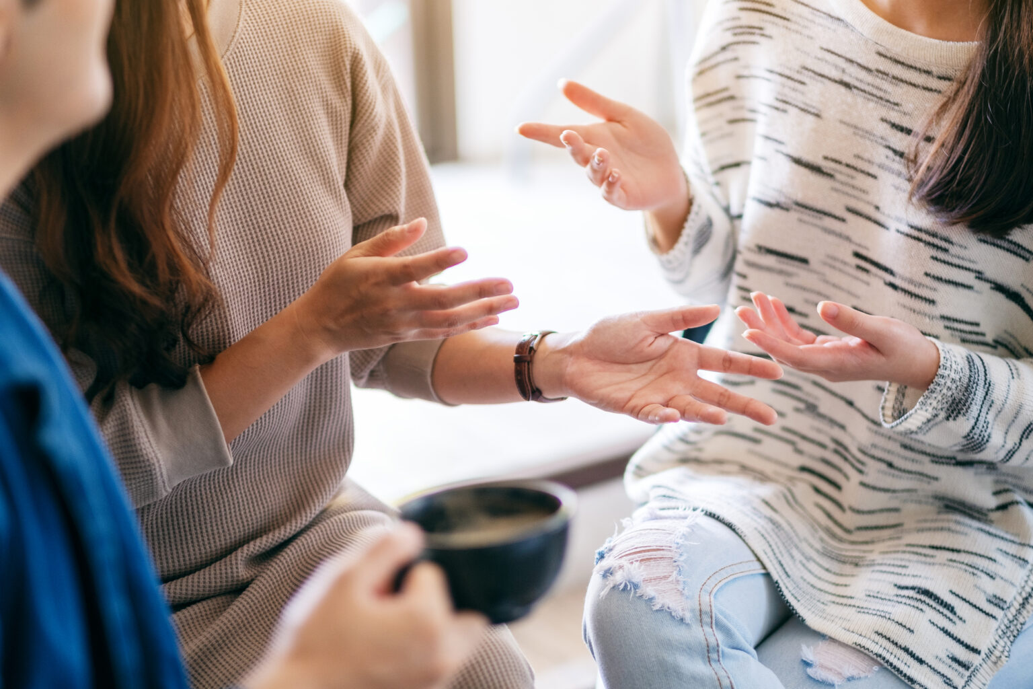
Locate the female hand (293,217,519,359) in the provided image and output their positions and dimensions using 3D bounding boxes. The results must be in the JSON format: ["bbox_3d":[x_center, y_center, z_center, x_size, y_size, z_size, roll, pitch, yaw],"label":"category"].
[{"bbox_3d":[-0.084,-0.044,1.830,0.173,0.090,0.070,-9,22,-19],"label":"female hand"}]

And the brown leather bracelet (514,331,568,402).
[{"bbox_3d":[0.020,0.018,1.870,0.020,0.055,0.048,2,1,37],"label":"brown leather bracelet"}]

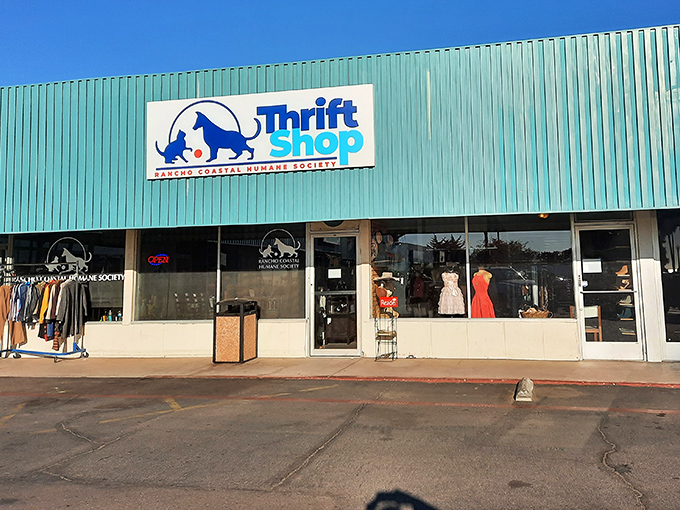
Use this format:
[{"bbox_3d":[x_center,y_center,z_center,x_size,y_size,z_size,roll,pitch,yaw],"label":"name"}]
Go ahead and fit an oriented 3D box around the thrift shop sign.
[{"bbox_3d":[-1.363,-1.996,8.056,3.863,1.347,0.100,-2,-6,9],"label":"thrift shop sign"}]

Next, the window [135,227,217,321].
[{"bbox_3d":[-3.087,0.317,9.209,1.644,1.826,0.080,-2,-6,9],"label":"window"}]

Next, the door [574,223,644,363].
[{"bbox_3d":[4.373,0.600,7.993,0.910,2.183,0.060,-2,-6,9],"label":"door"}]

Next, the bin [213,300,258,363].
[{"bbox_3d":[-1.797,1.301,8.533,0.510,1.069,0.520,-3,-6,19],"label":"bin"}]

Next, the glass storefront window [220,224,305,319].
[{"bbox_3d":[-1.418,0.266,8.948,1.598,1.803,0.080,-2,-6,9],"label":"glass storefront window"}]

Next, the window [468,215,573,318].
[{"bbox_3d":[3.030,0.148,8.251,1.684,1.817,0.080,-2,-6,9],"label":"window"}]

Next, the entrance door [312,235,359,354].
[{"bbox_3d":[-0.079,0.711,8.692,0.851,2.122,0.060,-2,-6,9],"label":"entrance door"}]

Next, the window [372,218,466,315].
[{"bbox_3d":[1.347,0.191,8.515,1.625,1.807,0.080,-2,-6,9],"label":"window"}]

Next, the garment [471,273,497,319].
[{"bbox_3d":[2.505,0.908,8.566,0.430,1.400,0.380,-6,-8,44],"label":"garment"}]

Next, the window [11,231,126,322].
[{"bbox_3d":[-5.326,0.386,9.560,2.463,1.842,0.080,-2,-6,9],"label":"window"}]

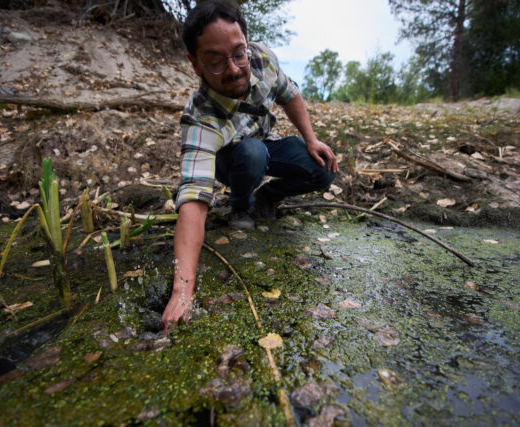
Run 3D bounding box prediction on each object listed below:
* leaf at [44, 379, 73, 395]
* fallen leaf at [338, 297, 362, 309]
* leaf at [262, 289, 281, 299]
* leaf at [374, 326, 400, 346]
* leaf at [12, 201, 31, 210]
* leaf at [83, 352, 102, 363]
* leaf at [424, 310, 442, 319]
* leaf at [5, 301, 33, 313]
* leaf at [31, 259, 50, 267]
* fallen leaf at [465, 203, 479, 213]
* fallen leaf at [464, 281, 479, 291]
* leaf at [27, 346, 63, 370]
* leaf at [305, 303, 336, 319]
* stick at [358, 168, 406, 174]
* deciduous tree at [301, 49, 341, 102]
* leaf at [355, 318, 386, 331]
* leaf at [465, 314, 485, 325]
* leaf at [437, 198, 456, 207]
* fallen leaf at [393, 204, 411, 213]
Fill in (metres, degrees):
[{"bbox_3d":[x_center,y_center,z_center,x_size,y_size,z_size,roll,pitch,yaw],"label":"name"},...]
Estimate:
[{"bbox_3d":[-0.401,0.345,0.566,0.045,0.010,0.022,-9,15,-37],"label":"leaf"},{"bbox_3d":[0.234,0.238,0.750,0.056,0.012,0.042,-3,15,-11],"label":"fallen leaf"},{"bbox_3d":[0.040,0.265,0.935,0.062,0.020,0.051,-2,16,-6],"label":"leaf"},{"bbox_3d":[0.333,0.321,0.747,0.062,0.012,0.080,8,18,27],"label":"leaf"},{"bbox_3d":[-1.264,-0.046,1.503,0.098,0.020,0.053,22,39,21],"label":"leaf"},{"bbox_3d":[-0.334,0.288,0.572,0.034,0.009,0.024,-5,16,-17],"label":"leaf"},{"bbox_3d":[0.494,0.293,0.817,0.027,0.008,0.045,-12,17,-44],"label":"leaf"},{"bbox_3d":[-0.730,0.281,0.862,0.048,0.012,0.067,12,17,44],"label":"leaf"},{"bbox_3d":[-0.759,0.176,0.989,0.052,0.008,0.047,-9,17,-29],"label":"leaf"},{"bbox_3d":[1.095,-0.030,1.470,0.068,0.030,0.055,0,15,0],"label":"fallen leaf"},{"bbox_3d":[0.625,0.213,0.846,0.029,0.010,0.053,6,16,21],"label":"fallen leaf"},{"bbox_3d":[-0.506,0.342,0.672,0.065,0.012,0.061,-6,16,-20],"label":"leaf"},{"bbox_3d":[0.182,0.288,0.822,0.077,0.015,0.078,-11,16,-42],"label":"leaf"},{"bbox_3d":[0.790,-0.273,1.850,0.325,0.018,0.030,0,15,0],"label":"stick"},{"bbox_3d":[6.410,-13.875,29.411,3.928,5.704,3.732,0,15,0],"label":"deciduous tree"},{"bbox_3d":[0.304,0.311,0.788,0.079,0.010,0.033,11,19,34],"label":"leaf"},{"bbox_3d":[0.613,0.302,0.814,0.048,0.012,0.039,3,16,11],"label":"leaf"},{"bbox_3d":[0.983,-0.056,1.500,0.090,0.025,0.065,0,15,0],"label":"leaf"},{"bbox_3d":[0.806,-0.029,1.620,0.090,0.030,0.060,2,16,6],"label":"fallen leaf"}]

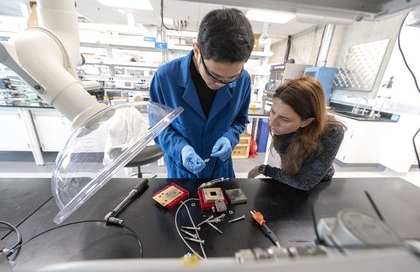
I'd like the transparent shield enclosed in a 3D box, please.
[{"bbox_3d":[-0.333,0.008,0.557,0.500,0.180,0.500,-47,14,-23],"label":"transparent shield"}]

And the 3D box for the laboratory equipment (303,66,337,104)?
[{"bbox_3d":[2.552,-1.162,3.894,0.440,0.810,0.460,1,19,-5],"label":"laboratory equipment"}]

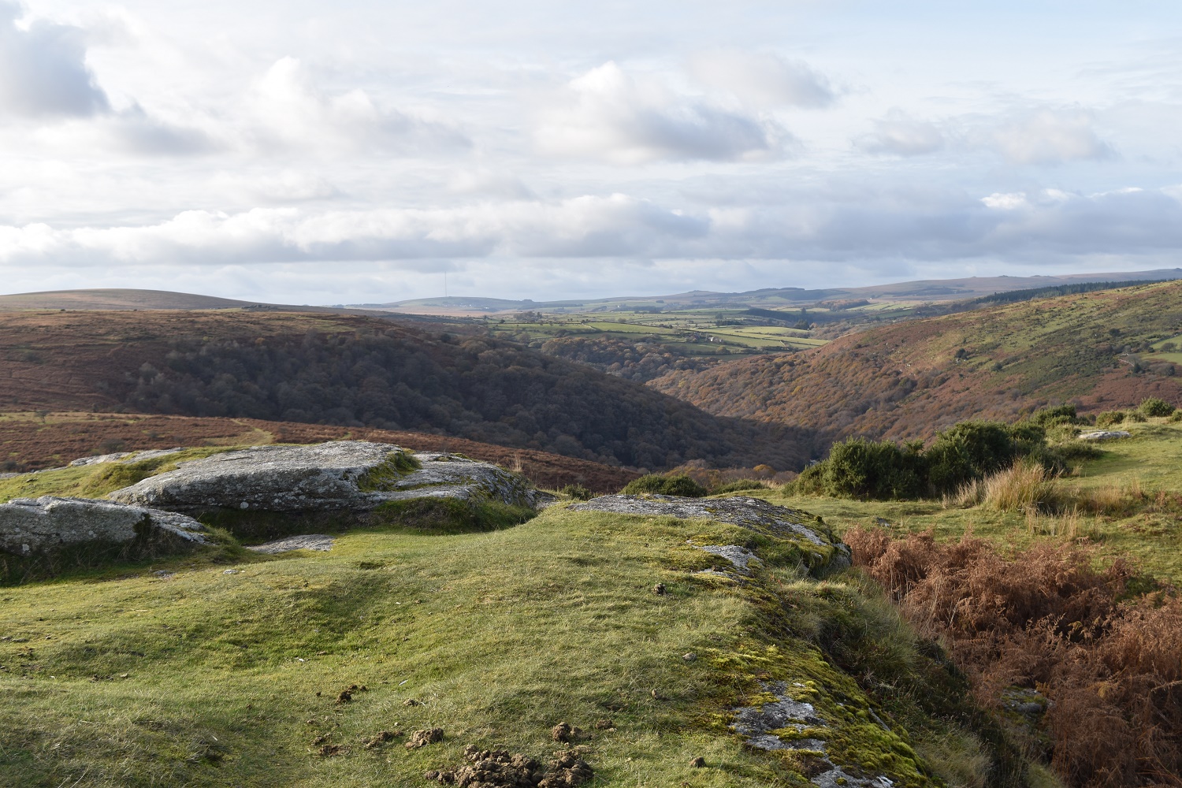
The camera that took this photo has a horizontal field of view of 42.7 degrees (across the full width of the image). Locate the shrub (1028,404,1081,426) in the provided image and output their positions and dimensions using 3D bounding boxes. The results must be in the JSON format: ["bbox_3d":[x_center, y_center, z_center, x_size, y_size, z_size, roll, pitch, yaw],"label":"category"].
[{"bbox_3d":[13.786,0.633,45.000,1.550,0.720,1.300,1,3,17],"label":"shrub"}]

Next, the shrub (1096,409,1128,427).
[{"bbox_3d":[15.505,0.729,45.000,0.930,0.530,0.850,1,3,19],"label":"shrub"}]

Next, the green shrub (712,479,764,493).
[{"bbox_3d":[2.633,1.676,27.000,0.950,0.360,0.800,0,3,6],"label":"green shrub"}]

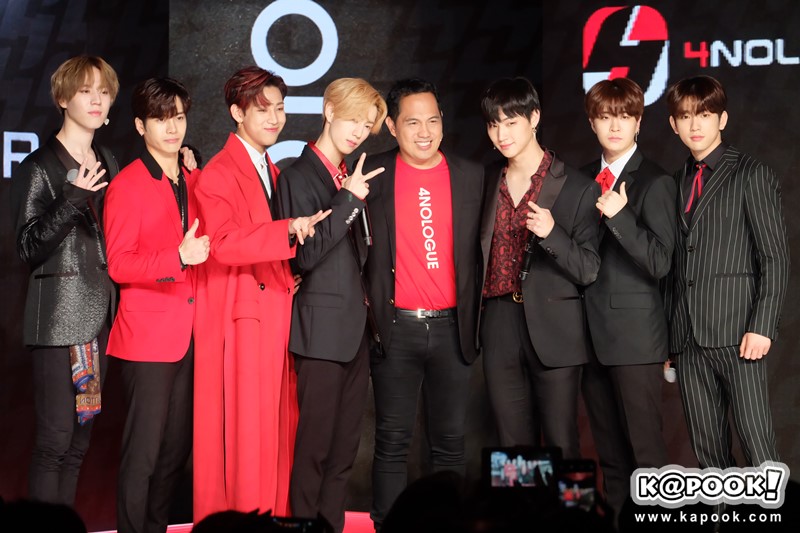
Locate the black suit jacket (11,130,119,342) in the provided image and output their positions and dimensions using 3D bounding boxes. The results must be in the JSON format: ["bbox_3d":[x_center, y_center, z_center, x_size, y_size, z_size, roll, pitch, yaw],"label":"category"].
[{"bbox_3d":[-1.139,-0.087,12.400,0.520,0.740,0.330,-1,2,-35],"label":"black suit jacket"}]

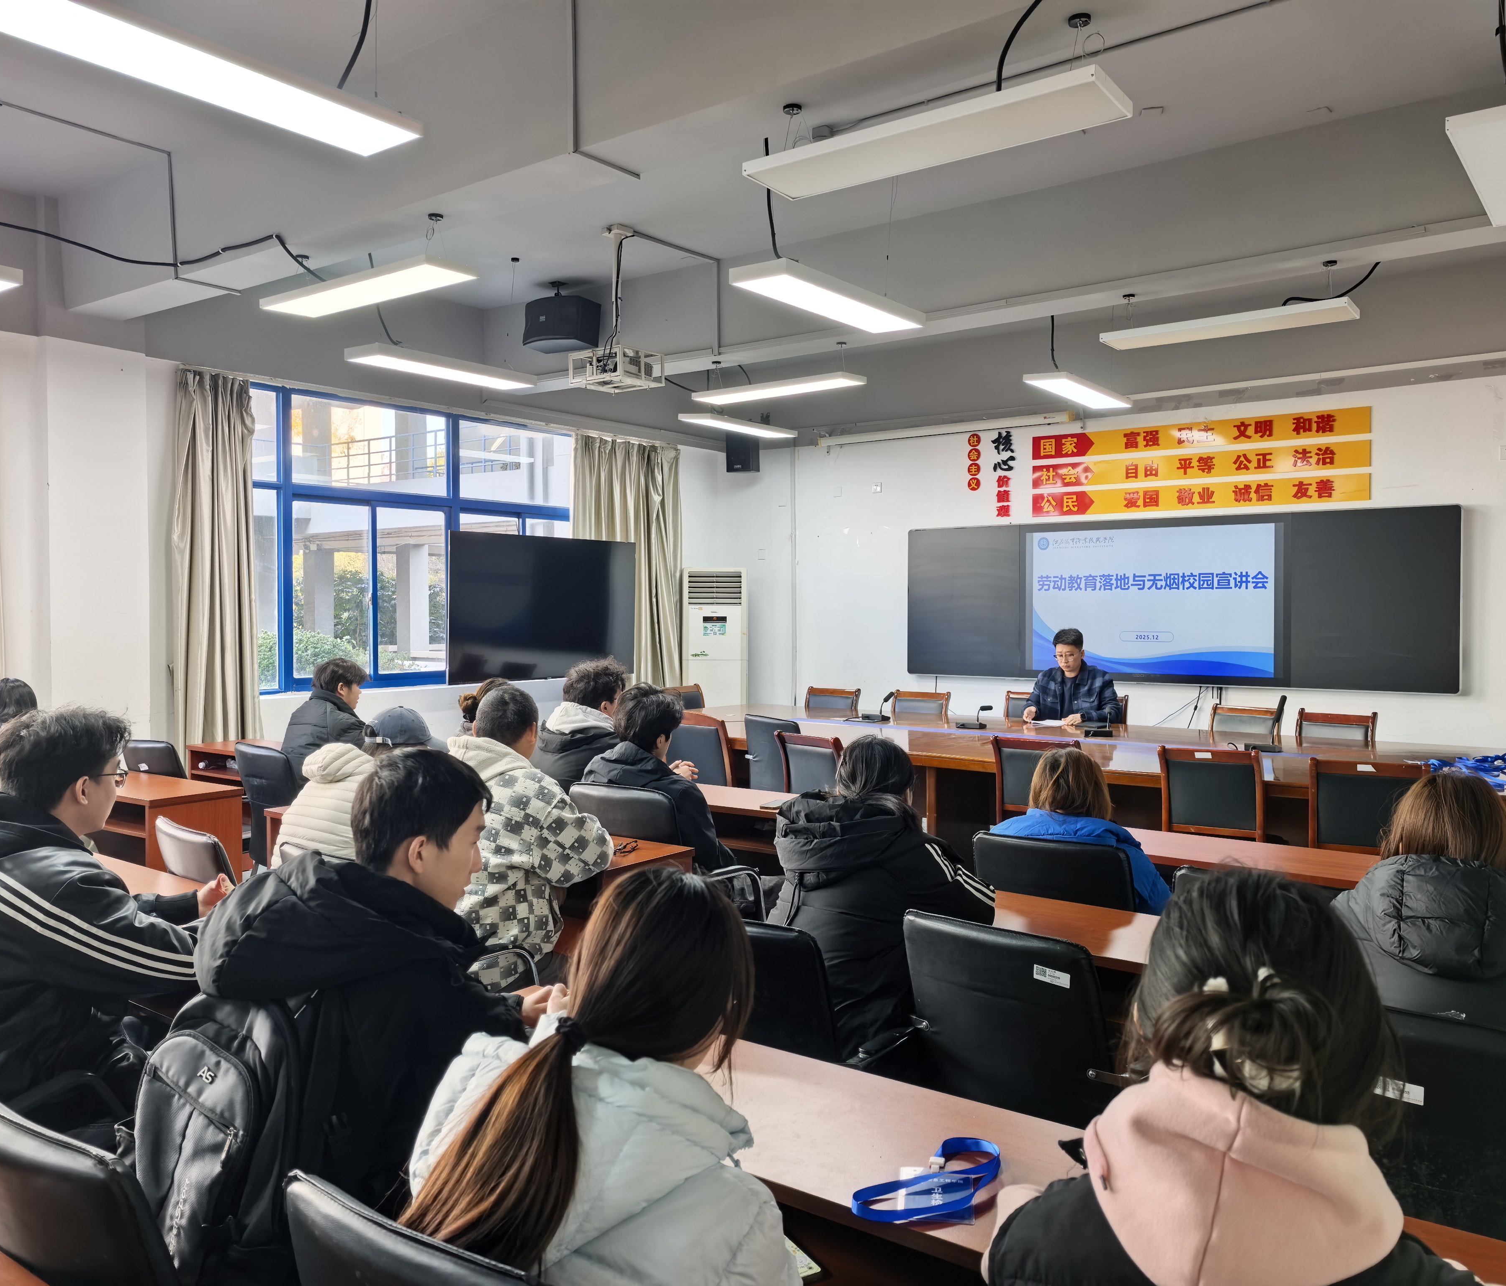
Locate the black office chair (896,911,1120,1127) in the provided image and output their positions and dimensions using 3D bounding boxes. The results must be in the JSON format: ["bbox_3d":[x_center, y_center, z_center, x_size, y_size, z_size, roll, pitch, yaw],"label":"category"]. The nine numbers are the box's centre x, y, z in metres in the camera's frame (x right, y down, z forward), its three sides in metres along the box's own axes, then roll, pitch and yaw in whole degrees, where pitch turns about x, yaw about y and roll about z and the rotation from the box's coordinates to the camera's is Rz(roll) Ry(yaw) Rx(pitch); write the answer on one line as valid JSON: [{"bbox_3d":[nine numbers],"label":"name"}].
[{"bbox_3d":[0.576,0.984,2.377,0.560,0.950,0.580,1,2,41],"label":"black office chair"}]

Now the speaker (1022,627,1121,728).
[{"bbox_3d":[2.171,0.592,8.183,0.640,1.380,0.780,1,2,28],"label":"speaker"}]

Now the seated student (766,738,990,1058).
[{"bbox_3d":[0.309,0.809,2.682,0.520,1.200,0.720,1,2,37],"label":"seated student"}]

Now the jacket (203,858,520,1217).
[{"bbox_3d":[-0.548,0.609,1.720,0.520,0.670,0.480,2,2,44],"label":"jacket"}]

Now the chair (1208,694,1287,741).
[{"bbox_3d":[3.065,0.869,7.564,0.480,0.910,0.560,1,2,38],"label":"chair"}]

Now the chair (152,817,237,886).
[{"bbox_3d":[-1.543,0.997,3.835,0.550,0.890,0.580,1,2,44],"label":"chair"}]

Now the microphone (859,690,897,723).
[{"bbox_3d":[0.873,0.436,8.342,0.190,0.220,0.160,1,2,38],"label":"microphone"}]

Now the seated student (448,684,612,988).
[{"bbox_3d":[-0.692,0.791,3.644,0.580,1.310,0.780,1,2,32],"label":"seated student"}]

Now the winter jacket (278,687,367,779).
[{"bbox_3d":[-1.841,0.559,5.310,0.540,0.700,0.500,1,2,44],"label":"winter jacket"}]

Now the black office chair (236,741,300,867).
[{"bbox_3d":[-2.136,0.941,5.800,0.550,0.890,0.580,1,2,41],"label":"black office chair"}]

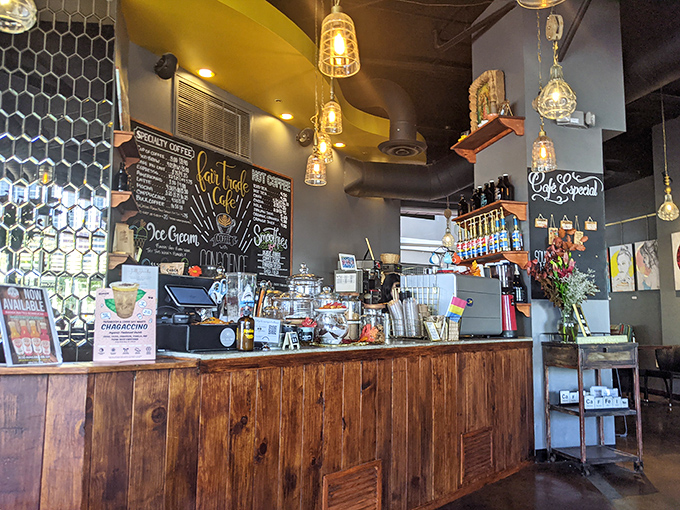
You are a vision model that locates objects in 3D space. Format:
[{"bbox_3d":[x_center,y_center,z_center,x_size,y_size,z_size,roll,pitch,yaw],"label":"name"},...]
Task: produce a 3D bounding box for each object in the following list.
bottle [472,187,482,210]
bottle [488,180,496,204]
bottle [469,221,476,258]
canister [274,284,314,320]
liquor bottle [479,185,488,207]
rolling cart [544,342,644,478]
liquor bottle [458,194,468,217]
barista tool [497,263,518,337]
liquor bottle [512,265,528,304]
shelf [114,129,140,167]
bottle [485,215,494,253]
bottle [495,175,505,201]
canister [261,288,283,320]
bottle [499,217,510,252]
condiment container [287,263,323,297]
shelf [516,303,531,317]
[{"bbox_3d":[1.269,-0.500,4.910,0.105,0.254,0.105,2,-7,-13],"label":"bottle"},{"bbox_3d":[1.339,-0.529,4.655,0.105,0.255,0.105,2,-7,-13],"label":"bottle"},{"bbox_3d":[1.204,-0.137,4.820,0.078,0.355,0.078,4,-7,-25],"label":"bottle"},{"bbox_3d":[-0.258,0.268,2.961,0.228,0.195,0.228,1,-7,0],"label":"canister"},{"bbox_3d":[1.296,-0.509,4.816,0.105,0.250,0.105,2,-7,-13],"label":"liquor bottle"},{"bbox_3d":[2.080,1.225,4.388,0.570,1.010,0.430,2,-7,-16],"label":"rolling cart"},{"bbox_3d":[1.266,-0.503,5.438,0.088,0.250,0.088,1,-7,0],"label":"liquor bottle"},{"bbox_3d":[1.360,0.373,4.400,0.280,0.630,0.180,-6,-9,44],"label":"barista tool"},{"bbox_3d":[1.570,0.252,4.616,0.122,0.345,0.122,-2,-7,24],"label":"liquor bottle"},{"bbox_3d":[-1.631,-0.801,4.112,0.140,0.118,0.560,2,-7,-15],"label":"shelf"},{"bbox_3d":[1.273,-0.165,4.533,0.078,0.346,0.078,4,-7,-25],"label":"bottle"},{"bbox_3d":[1.335,-0.536,4.404,0.095,0.234,0.095,4,-7,-25],"label":"bottle"},{"bbox_3d":[-0.368,0.265,2.890,0.120,0.171,0.120,1,-7,0],"label":"canister"},{"bbox_3d":[1.357,-0.176,4.352,0.080,0.310,0.080,-4,-8,35],"label":"bottle"},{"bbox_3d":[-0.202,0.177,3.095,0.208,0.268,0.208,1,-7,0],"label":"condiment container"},{"bbox_3d":[1.518,0.503,4.818,0.145,0.111,0.540,2,-7,-15],"label":"shelf"}]

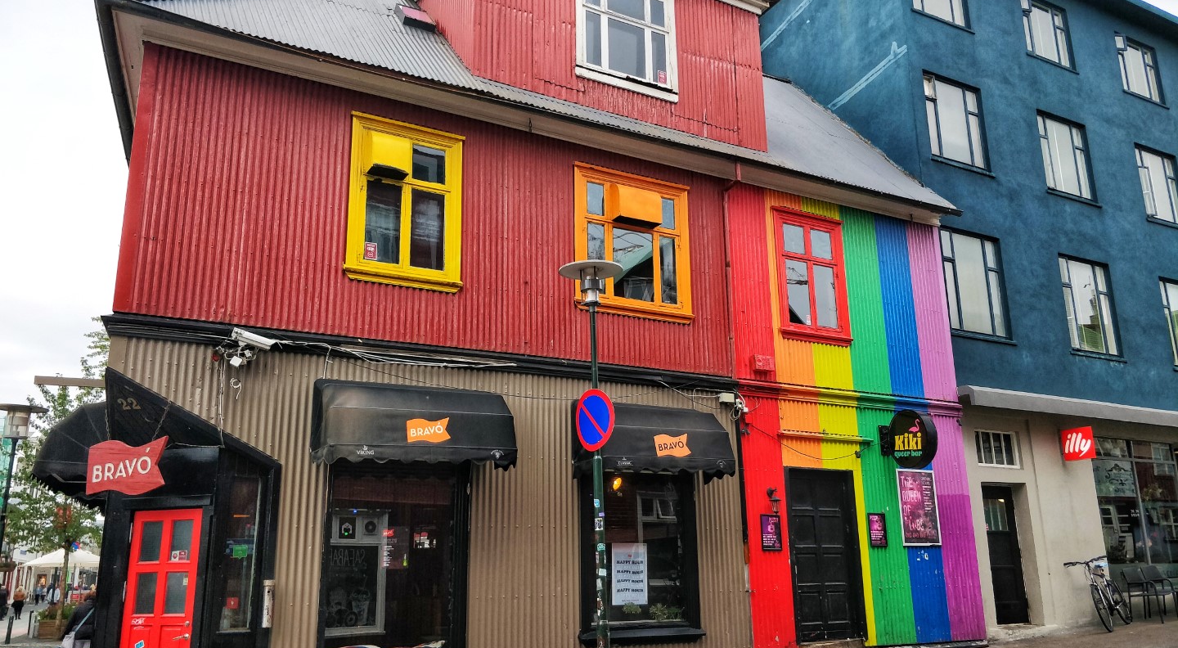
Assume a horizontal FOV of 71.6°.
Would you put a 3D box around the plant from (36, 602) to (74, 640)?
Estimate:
[{"bbox_3d":[-14.125,7.912,21.707,1.000,0.950,0.800,7,-16,-25],"label":"plant"}]

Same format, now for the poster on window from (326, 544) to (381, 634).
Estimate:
[{"bbox_3d":[-2.392,2.689,8.308,0.537,0.853,0.020,7,-15,-28],"label":"poster on window"}]

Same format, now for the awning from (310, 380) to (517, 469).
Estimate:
[{"bbox_3d":[-1.809,1.069,8.574,2.020,0.890,0.620,7,-15,-28],"label":"awning"}]

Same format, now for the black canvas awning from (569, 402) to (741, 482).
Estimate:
[{"bbox_3d":[0.799,1.418,9.846,1.870,0.960,0.740,7,-16,-25],"label":"black canvas awning"}]

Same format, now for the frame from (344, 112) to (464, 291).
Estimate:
[{"bbox_3d":[-2.093,-1.397,9.413,1.370,1.970,0.200,7,-16,-25],"label":"frame"}]

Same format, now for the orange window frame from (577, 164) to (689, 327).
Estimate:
[{"bbox_3d":[0.614,-1.048,10.706,1.760,1.960,0.200,7,-16,-25],"label":"orange window frame"}]

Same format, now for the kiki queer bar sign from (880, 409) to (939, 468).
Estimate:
[{"bbox_3d":[4.558,1.645,11.628,0.220,0.800,0.840,7,-16,-25],"label":"kiki queer bar sign"}]

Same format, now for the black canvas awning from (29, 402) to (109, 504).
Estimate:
[{"bbox_3d":[-6.315,1.539,10.095,0.670,0.930,2.000,7,-15,-28],"label":"black canvas awning"}]

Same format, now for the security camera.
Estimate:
[{"bbox_3d":[-3.275,0.149,7.996,0.120,0.120,0.420,-12,-26,40],"label":"security camera"}]

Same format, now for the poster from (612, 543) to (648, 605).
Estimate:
[{"bbox_3d":[0.501,3.013,9.839,0.498,0.708,0.020,7,-15,-28],"label":"poster"}]

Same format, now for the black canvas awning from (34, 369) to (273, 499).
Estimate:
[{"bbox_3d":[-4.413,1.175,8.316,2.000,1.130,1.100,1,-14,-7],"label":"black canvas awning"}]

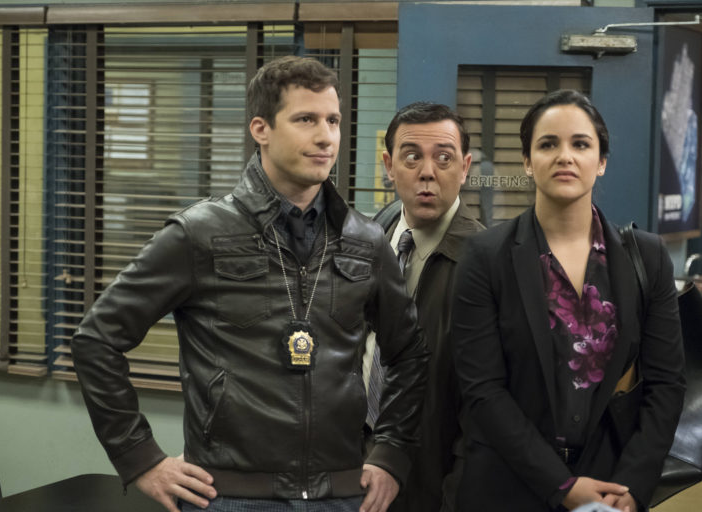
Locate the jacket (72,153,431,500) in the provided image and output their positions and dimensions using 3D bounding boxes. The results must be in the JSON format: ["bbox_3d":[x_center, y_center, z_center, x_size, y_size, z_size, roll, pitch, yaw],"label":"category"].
[{"bbox_3d":[-0.172,0.120,3.450,0.700,0.650,0.320,-1,5,-28],"label":"jacket"}]

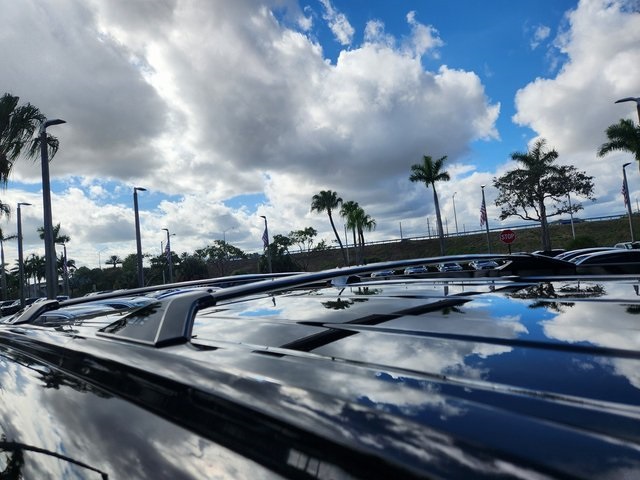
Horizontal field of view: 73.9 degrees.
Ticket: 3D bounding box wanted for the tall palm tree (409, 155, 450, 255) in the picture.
[{"bbox_3d":[10.143,-2.027,38.000,3.700,11.230,3.700,-5,-4,15],"label":"tall palm tree"}]

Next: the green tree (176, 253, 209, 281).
[{"bbox_3d":[-16.792,4.248,56.000,4.200,5.180,4.000,-3,-4,-17],"label":"green tree"}]

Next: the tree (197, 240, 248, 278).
[{"bbox_3d":[-13.300,3.381,58.000,6.400,6.590,5.800,-4,-4,-13],"label":"tree"}]

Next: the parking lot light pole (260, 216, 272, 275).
[{"bbox_3d":[-5.731,1.159,45.478,0.400,7.500,1.050,-6,-3,20],"label":"parking lot light pole"}]

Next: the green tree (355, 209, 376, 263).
[{"bbox_3d":[6.232,0.146,54.791,2.850,8.480,2.700,-5,-3,0],"label":"green tree"}]

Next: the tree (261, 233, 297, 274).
[{"bbox_3d":[-5.221,2.389,55.853,4.480,5.990,4.300,-5,-3,0],"label":"tree"}]

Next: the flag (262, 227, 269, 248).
[{"bbox_3d":[-5.841,-0.161,45.738,0.800,2.300,0.300,-3,-3,-24],"label":"flag"}]

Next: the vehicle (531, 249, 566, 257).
[{"bbox_3d":[13.180,1.579,24.000,4.700,1.680,1.880,-6,-4,20],"label":"vehicle"}]

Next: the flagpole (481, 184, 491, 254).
[{"bbox_3d":[13.354,-0.631,34.000,0.550,7.460,0.750,-6,-4,20],"label":"flagpole"}]

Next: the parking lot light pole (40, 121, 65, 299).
[{"bbox_3d":[-8.524,-0.170,13.600,0.920,7.330,0.420,-5,-4,14],"label":"parking lot light pole"}]

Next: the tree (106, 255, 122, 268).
[{"bbox_3d":[-41.081,6.770,85.000,3.200,7.700,3.200,-3,-4,-26],"label":"tree"}]

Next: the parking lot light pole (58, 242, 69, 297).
[{"bbox_3d":[-36.130,4.366,59.920,0.400,7.500,1.050,-6,-3,20],"label":"parking lot light pole"}]

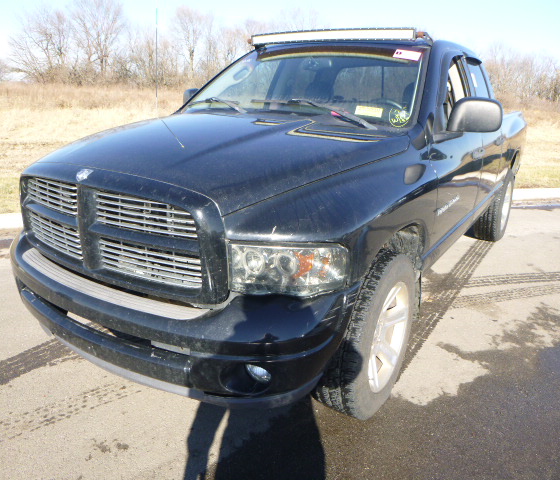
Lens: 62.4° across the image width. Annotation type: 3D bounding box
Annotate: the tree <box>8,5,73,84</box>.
[{"bbox_3d":[-26.766,-21.873,51.655,6.450,8.130,6.130,-6,19,-25],"label":"tree"}]

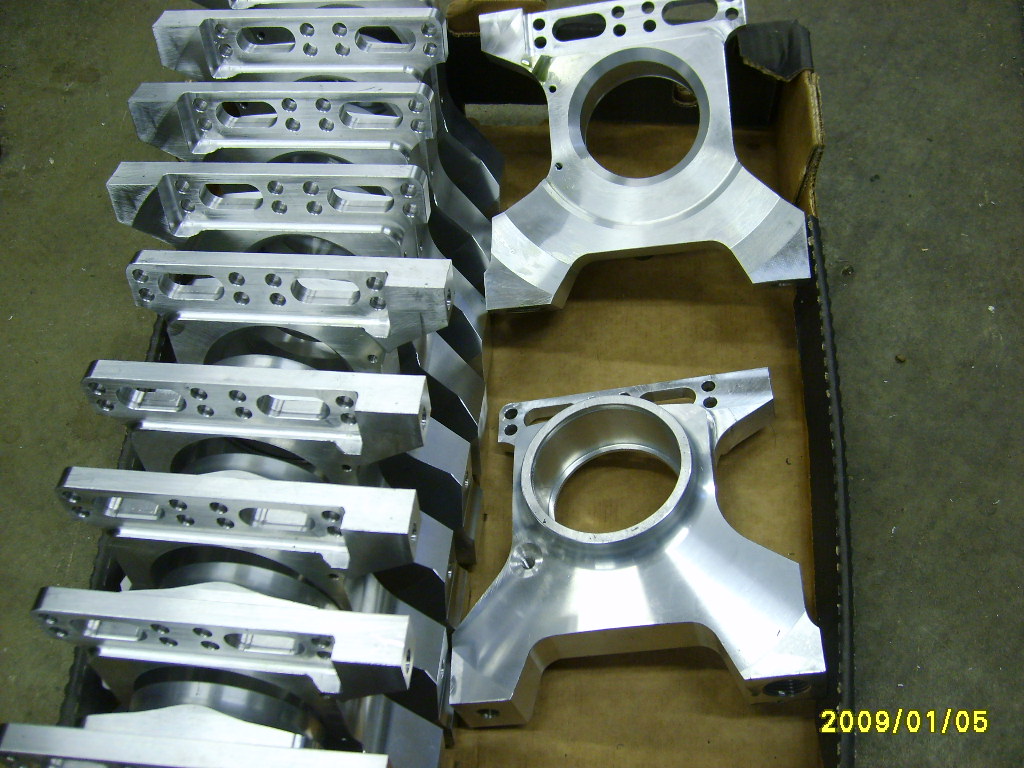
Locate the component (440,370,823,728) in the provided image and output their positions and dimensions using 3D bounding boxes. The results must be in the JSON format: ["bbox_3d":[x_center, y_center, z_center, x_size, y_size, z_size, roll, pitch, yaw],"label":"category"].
[{"bbox_3d":[0.052,0.067,0.494,0.164,0.058,0.163,-9,53,12],"label":"component"}]

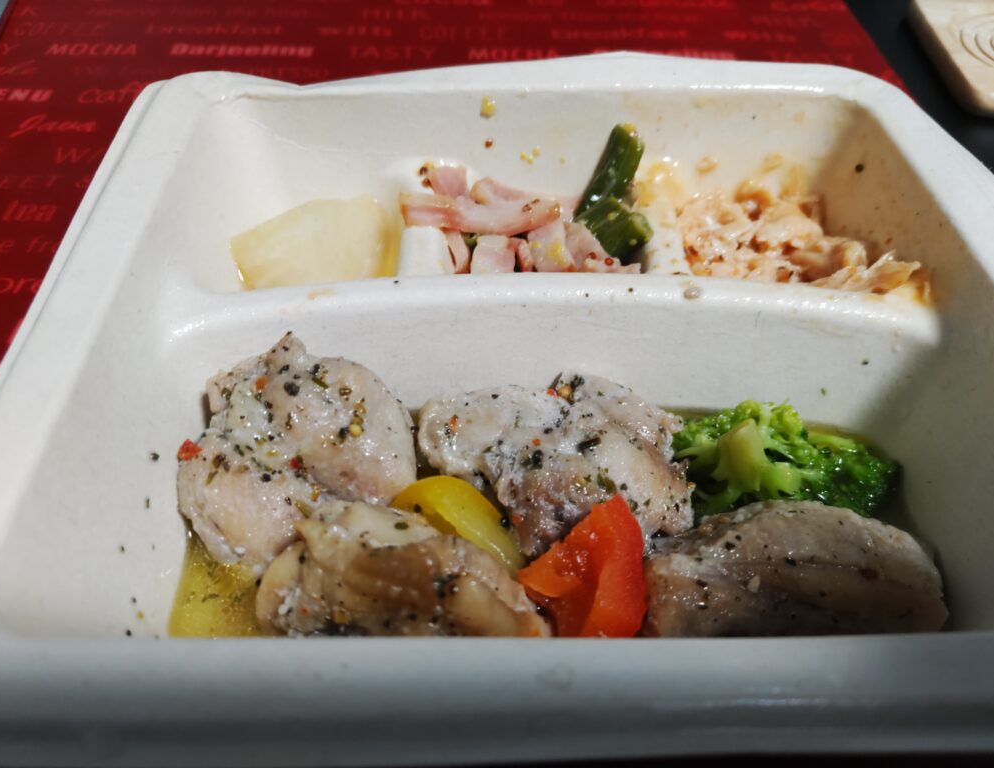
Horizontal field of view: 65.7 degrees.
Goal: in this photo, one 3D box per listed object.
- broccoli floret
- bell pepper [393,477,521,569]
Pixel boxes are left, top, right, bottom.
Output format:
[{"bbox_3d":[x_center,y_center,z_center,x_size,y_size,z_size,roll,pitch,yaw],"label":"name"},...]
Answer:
[{"bbox_3d":[0.054,0.018,0.148,0.043,0.021,0.029,8,49,7],"label":"broccoli floret"},{"bbox_3d":[-0.006,0.026,0.138,0.027,0.016,0.015,28,55,22],"label":"bell pepper"}]

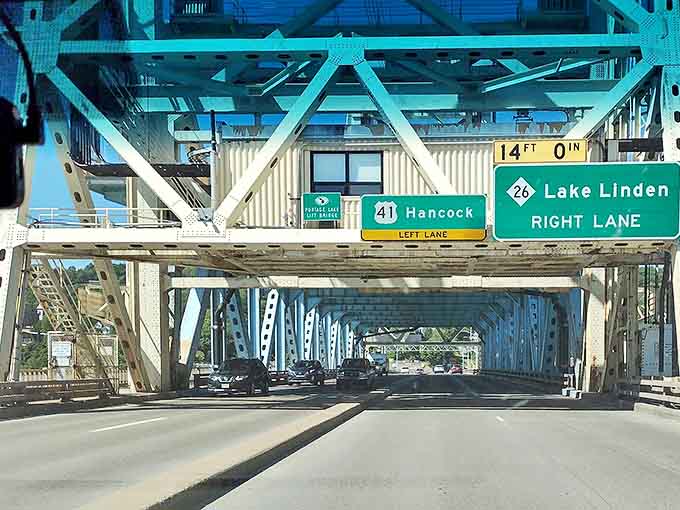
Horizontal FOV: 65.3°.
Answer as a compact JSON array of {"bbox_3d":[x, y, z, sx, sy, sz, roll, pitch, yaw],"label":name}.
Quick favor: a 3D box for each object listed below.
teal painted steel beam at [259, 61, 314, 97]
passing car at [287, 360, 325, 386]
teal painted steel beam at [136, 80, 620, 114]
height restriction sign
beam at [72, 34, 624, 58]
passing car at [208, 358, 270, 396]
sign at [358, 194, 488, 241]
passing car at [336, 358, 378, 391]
[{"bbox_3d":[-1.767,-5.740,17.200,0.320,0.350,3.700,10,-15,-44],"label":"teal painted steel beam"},{"bbox_3d":[-2.551,8.892,39.800,1.830,1.670,4.600,-2,-11,9],"label":"passing car"},{"bbox_3d":[1.365,-5.583,18.800,17.200,0.950,0.500,0,-10,1],"label":"teal painted steel beam"},{"bbox_3d":[5.319,-2.732,14.000,2.440,0.610,0.050,0,-6,1],"label":"height restriction sign"},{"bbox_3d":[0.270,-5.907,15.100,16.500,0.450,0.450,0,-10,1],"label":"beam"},{"bbox_3d":[-5.320,6.421,27.800,1.840,1.700,4.650,-2,-11,9],"label":"passing car"},{"bbox_3d":[2.149,-0.962,13.600,3.200,1.180,0.100,0,-10,1],"label":"sign"},{"bbox_3d":[1.122,7.660,34.000,2.000,1.860,5.400,-2,-11,9],"label":"passing car"}]

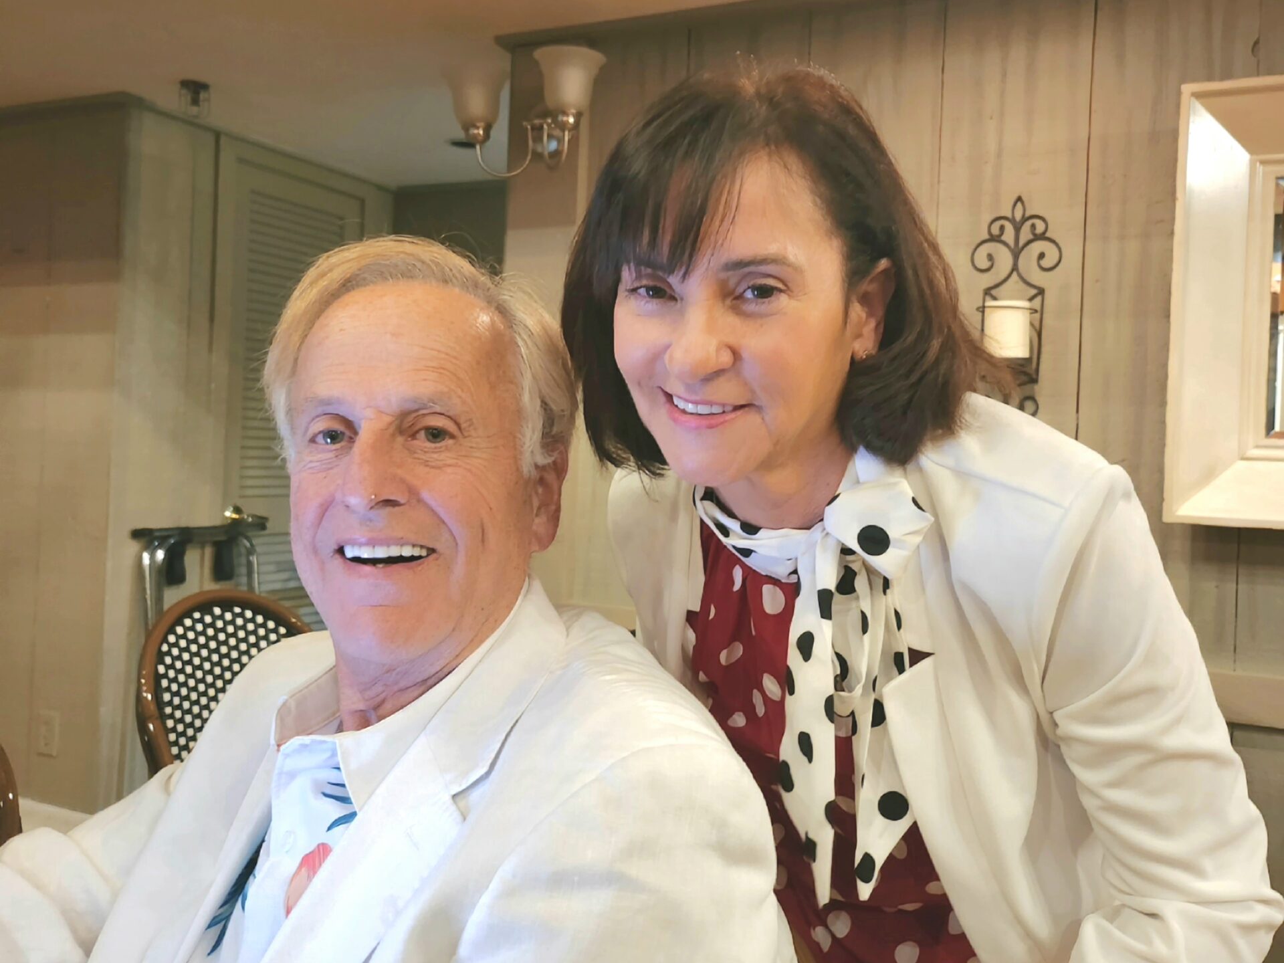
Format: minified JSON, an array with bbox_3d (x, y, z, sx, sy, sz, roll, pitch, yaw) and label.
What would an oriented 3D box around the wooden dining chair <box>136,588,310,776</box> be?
[{"bbox_3d":[-0.513,0.631,1.909,0.550,0.880,0.460,3,0,23],"label":"wooden dining chair"}]

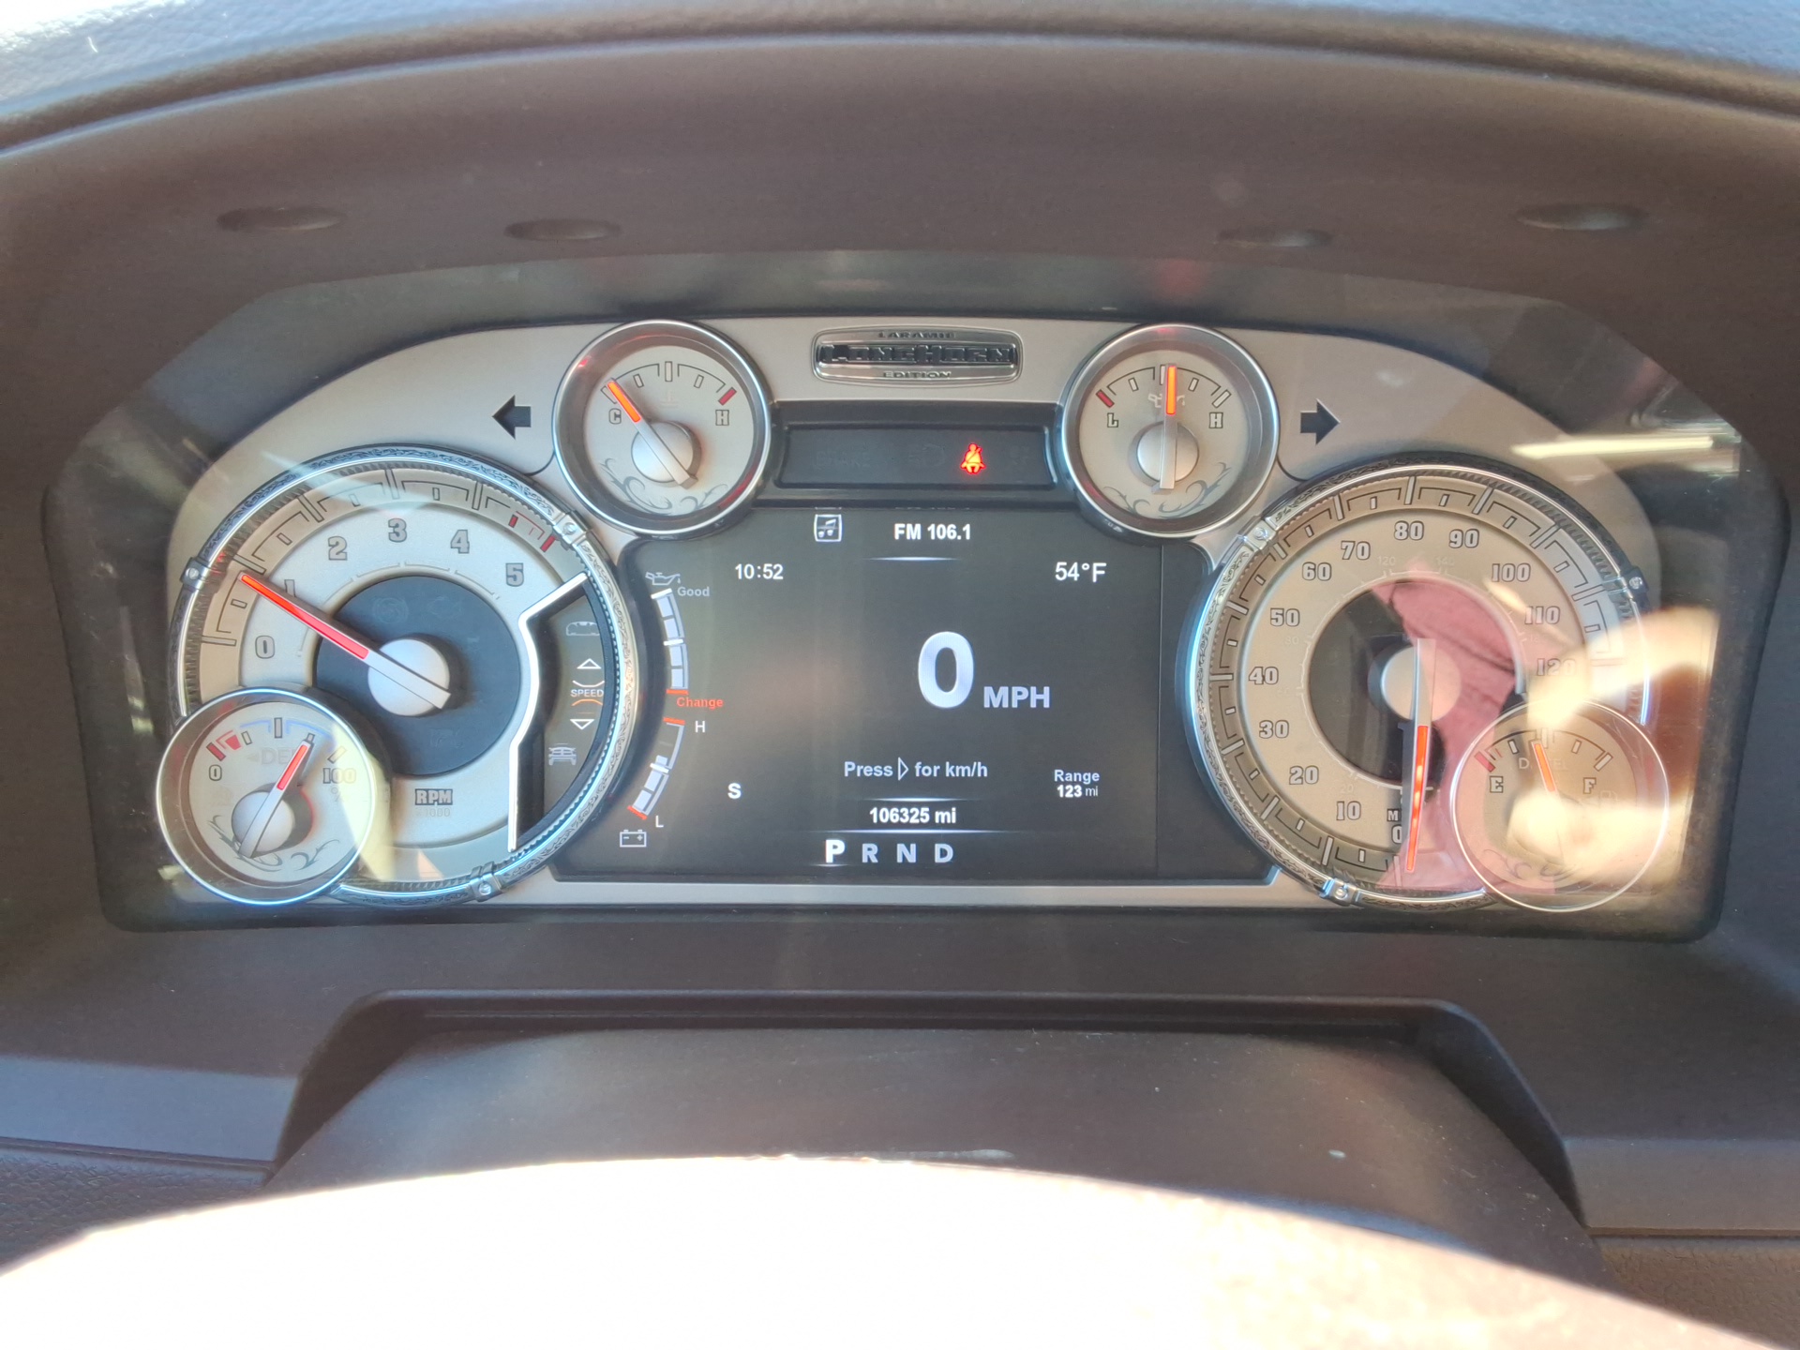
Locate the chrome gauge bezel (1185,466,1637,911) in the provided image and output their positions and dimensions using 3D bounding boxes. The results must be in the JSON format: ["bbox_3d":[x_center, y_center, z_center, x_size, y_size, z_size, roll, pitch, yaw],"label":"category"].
[{"bbox_3d":[0.121,0.002,0.348,0.108,0.108,0.020,0,3,0],"label":"chrome gauge bezel"}]

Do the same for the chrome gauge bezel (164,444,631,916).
[{"bbox_3d":[-0.116,0.001,0.348,0.109,0.109,0.020,0,3,0],"label":"chrome gauge bezel"}]

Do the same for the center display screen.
[{"bbox_3d":[-0.007,0.005,0.358,0.152,0.091,0.010,0,3,0],"label":"center display screen"}]

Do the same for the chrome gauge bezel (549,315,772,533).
[{"bbox_3d":[-0.055,-0.058,0.347,0.051,0.051,0.020,0,3,0],"label":"chrome gauge bezel"}]

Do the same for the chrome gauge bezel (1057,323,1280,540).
[{"bbox_3d":[0.064,-0.057,0.347,0.051,0.051,0.020,0,3,0],"label":"chrome gauge bezel"}]

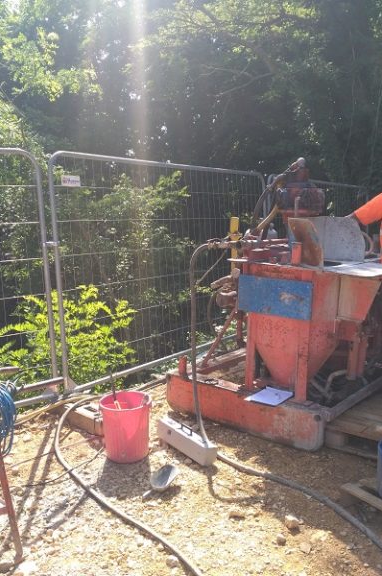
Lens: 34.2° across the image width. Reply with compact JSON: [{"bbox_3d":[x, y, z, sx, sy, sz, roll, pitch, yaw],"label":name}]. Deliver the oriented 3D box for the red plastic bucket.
[{"bbox_3d":[-0.411,0.884,3.929,0.320,0.370,0.320,0,8,0],"label":"red plastic bucket"}]

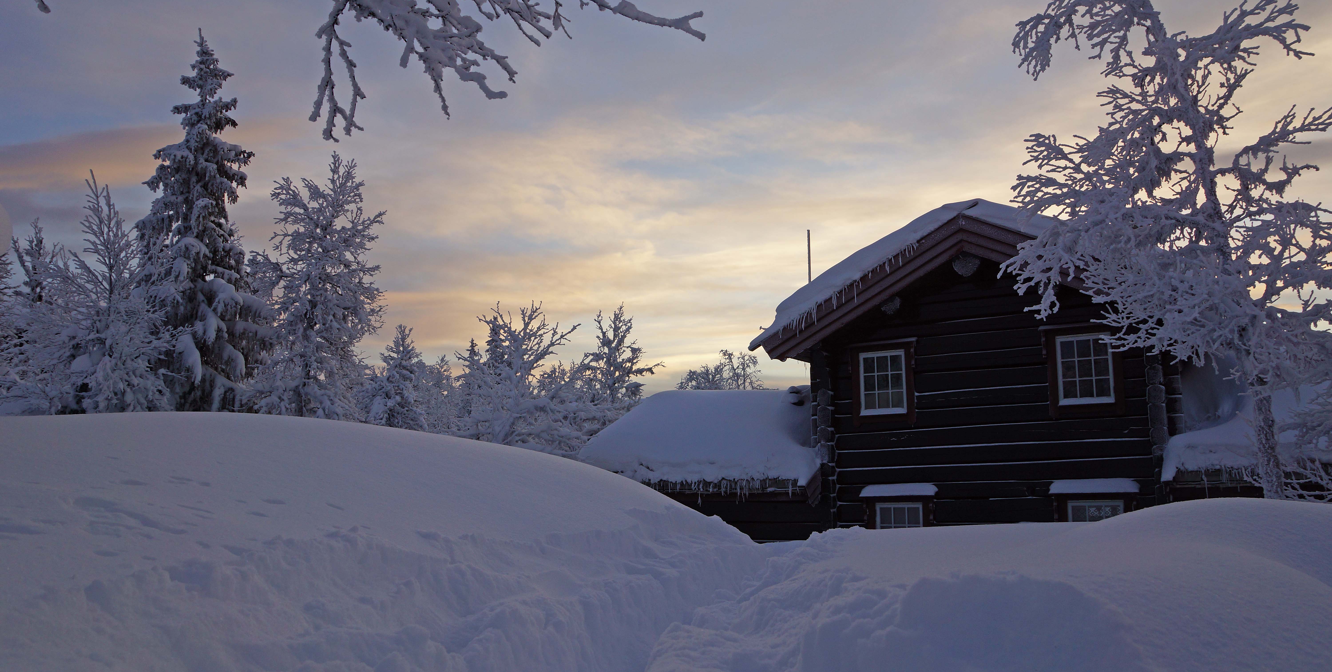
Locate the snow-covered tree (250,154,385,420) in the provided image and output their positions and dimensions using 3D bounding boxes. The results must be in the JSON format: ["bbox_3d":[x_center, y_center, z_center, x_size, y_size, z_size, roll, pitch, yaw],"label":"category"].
[{"bbox_3d":[-7.033,-0.256,17.763,2.700,7.270,2.700,6,-13,-22],"label":"snow-covered tree"}]

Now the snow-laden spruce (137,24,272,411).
[{"bbox_3d":[-8.660,-1.710,16.478,2.402,8.422,2.402,6,-13,-28],"label":"snow-laden spruce"}]

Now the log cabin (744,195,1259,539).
[{"bbox_3d":[5.590,1.676,14.528,6.477,5.985,6.517,-6,-13,26],"label":"log cabin"}]

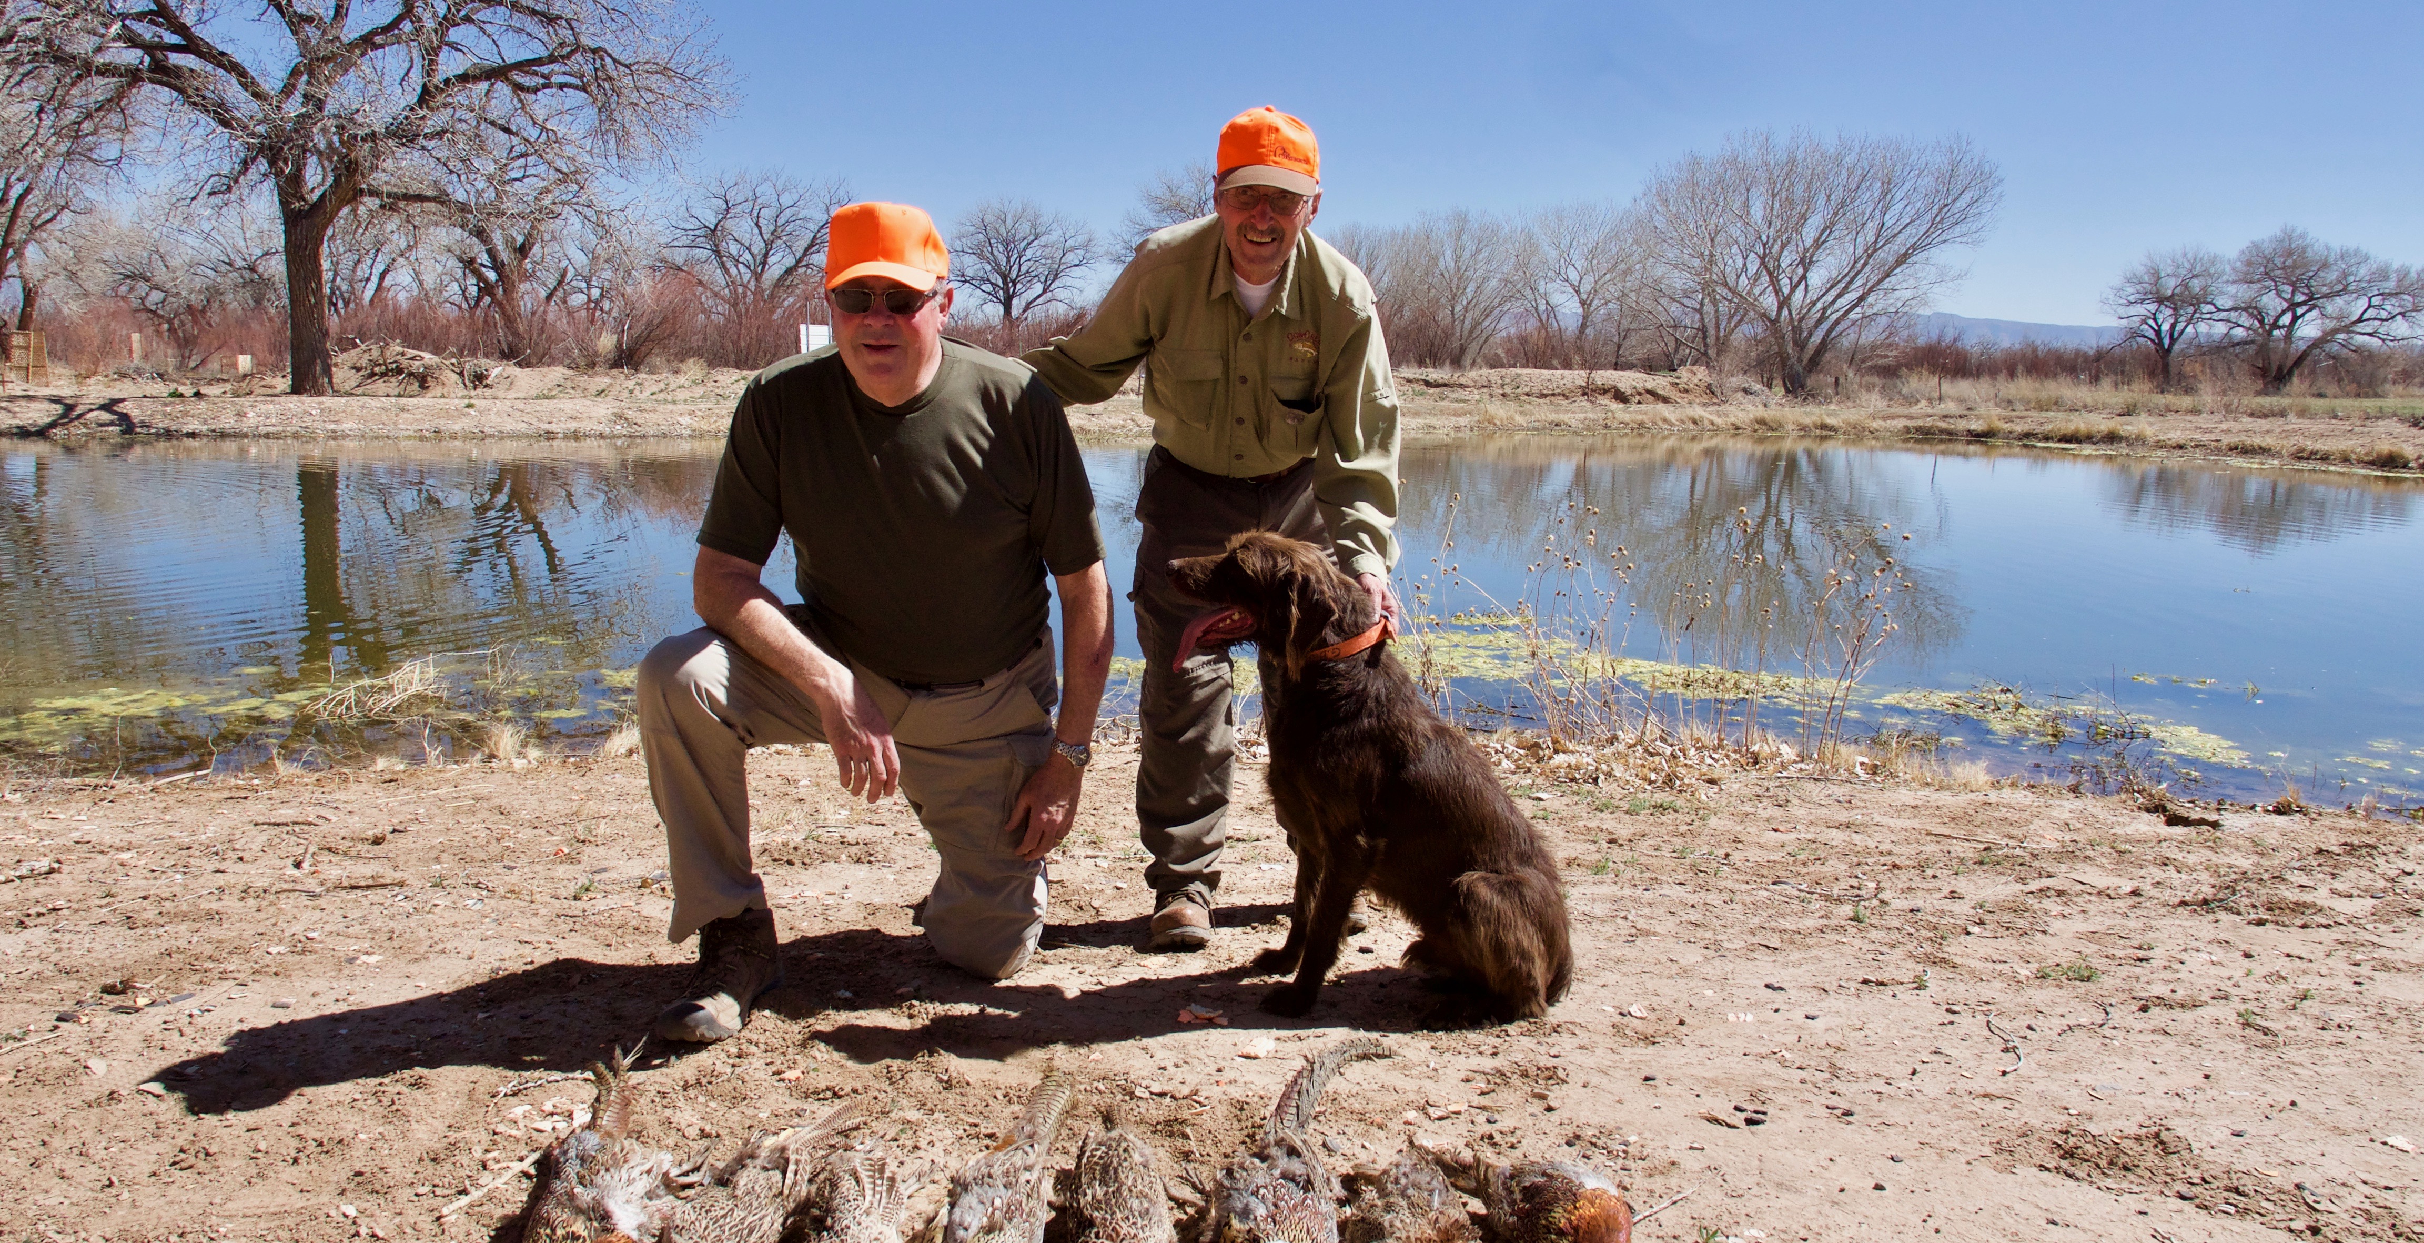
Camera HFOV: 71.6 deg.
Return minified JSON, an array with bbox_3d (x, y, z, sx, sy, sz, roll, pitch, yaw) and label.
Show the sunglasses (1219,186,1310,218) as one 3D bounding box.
[{"bbox_3d":[0.080,-0.630,2.542,0.142,0.047,0.120,6,18,-1],"label":"sunglasses"}]

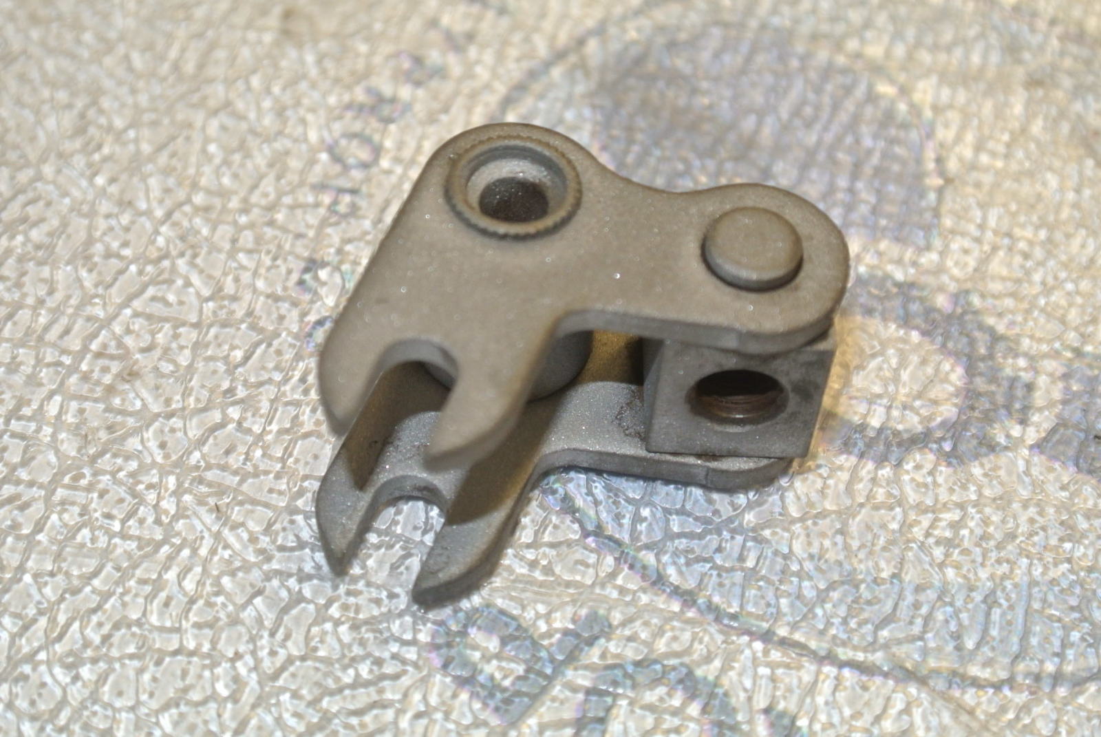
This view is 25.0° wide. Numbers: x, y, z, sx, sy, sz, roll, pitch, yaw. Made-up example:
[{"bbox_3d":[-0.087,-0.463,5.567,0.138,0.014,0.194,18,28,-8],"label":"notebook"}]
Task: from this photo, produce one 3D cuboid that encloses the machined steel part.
[{"bbox_3d":[0.003,0.002,0.267,0.047,0.030,0.048,19,53,9],"label":"machined steel part"}]

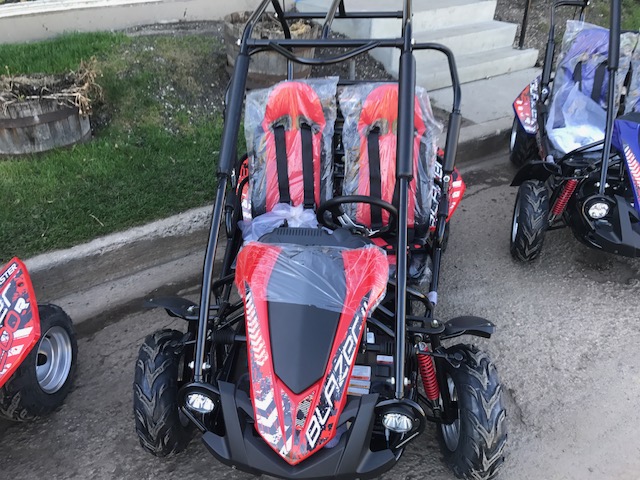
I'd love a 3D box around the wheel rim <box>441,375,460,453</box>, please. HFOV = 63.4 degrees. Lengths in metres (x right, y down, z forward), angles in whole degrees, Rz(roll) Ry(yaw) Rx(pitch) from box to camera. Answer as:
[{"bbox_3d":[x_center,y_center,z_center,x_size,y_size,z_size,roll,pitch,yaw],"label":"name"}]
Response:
[{"bbox_3d":[0.439,0.547,1.656,0.120,0.248,0.248,0,32,3],"label":"wheel rim"}]

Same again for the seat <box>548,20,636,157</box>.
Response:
[{"bbox_3d":[1.572,-0.882,3.023,0.383,0.684,0.453,7,33,14],"label":"seat"}]

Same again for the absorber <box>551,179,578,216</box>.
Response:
[{"bbox_3d":[1.189,-0.204,2.515,0.046,0.222,0.046,18,30,6],"label":"absorber"}]

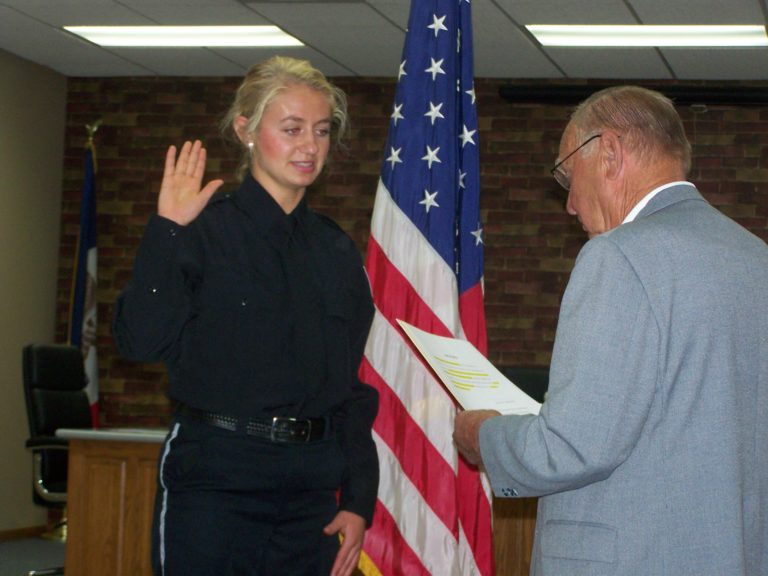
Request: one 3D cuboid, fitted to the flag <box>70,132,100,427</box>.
[{"bbox_3d":[-1.772,0.099,12.323,0.250,2.046,0.200,2,-3,14],"label":"flag"}]

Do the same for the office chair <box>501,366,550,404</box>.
[{"bbox_3d":[0.655,0.905,9.780,0.630,1.080,0.660,2,-3,14],"label":"office chair"}]

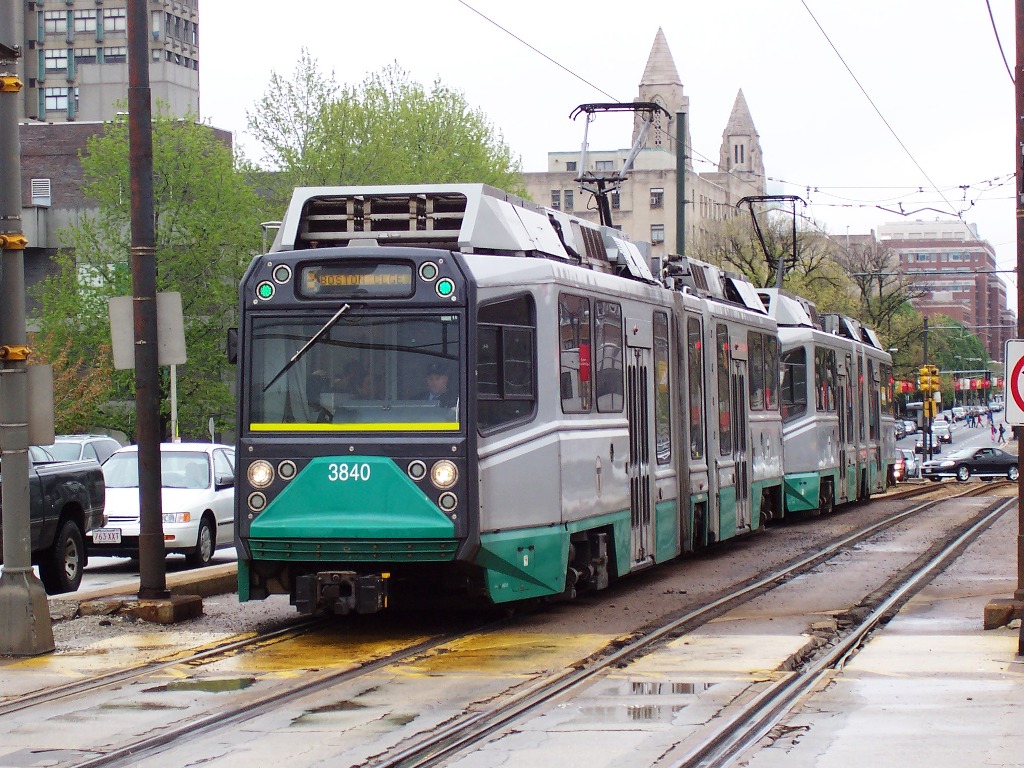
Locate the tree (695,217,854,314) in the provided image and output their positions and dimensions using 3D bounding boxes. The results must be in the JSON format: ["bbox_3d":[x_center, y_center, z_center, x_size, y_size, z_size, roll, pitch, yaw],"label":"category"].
[{"bbox_3d":[14.800,-2.580,185.000,9.300,13.900,9.000,0,0,10],"label":"tree"}]

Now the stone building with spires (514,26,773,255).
[{"bbox_3d":[15.300,-16.300,376.000,22.000,43.000,80.000,0,0,10],"label":"stone building with spires"}]

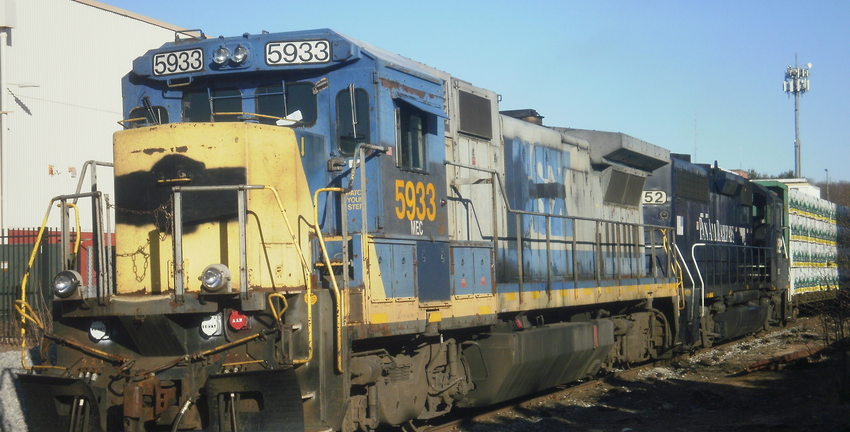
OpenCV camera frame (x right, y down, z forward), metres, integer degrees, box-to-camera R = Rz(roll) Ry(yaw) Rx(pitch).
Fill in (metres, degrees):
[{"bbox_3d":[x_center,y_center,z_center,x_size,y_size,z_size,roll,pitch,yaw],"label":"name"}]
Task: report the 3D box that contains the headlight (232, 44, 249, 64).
[{"bbox_3d":[-1.938,-1.700,16.597,0.185,0.185,0.110,-2,-3,19],"label":"headlight"}]

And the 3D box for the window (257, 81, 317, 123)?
[{"bbox_3d":[-1.478,-1.163,16.820,0.720,0.485,0.070,-2,-3,19],"label":"window"}]

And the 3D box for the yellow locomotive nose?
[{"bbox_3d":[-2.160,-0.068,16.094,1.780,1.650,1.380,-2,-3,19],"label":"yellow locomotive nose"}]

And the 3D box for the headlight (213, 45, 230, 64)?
[{"bbox_3d":[-2.141,-1.691,16.669,0.185,0.185,0.110,-2,-3,19],"label":"headlight"}]

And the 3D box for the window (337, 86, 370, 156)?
[{"bbox_3d":[-0.751,-0.979,16.556,0.410,0.740,0.070,-2,-3,19],"label":"window"}]

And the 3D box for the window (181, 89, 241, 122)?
[{"bbox_3d":[-2.316,-1.137,17.117,0.720,0.470,0.070,-2,-3,19],"label":"window"}]

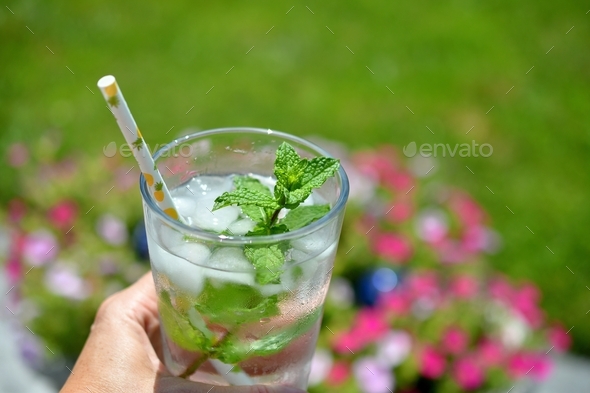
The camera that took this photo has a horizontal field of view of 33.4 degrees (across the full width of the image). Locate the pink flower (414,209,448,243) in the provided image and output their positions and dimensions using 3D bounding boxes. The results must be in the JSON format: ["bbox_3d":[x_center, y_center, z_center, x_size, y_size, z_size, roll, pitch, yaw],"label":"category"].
[{"bbox_3d":[0.260,0.055,1.870,0.062,0.052,0.045,0,32,0],"label":"pink flower"}]

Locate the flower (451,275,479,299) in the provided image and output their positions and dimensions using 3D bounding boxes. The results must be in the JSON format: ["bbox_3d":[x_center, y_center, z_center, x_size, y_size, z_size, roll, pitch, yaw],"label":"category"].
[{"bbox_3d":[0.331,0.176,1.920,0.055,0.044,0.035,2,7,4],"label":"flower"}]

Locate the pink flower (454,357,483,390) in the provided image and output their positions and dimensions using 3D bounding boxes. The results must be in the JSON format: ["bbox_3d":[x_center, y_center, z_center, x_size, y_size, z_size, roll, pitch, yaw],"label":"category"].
[{"bbox_3d":[0.277,0.283,1.570,0.052,0.044,0.040,0,32,0],"label":"pink flower"}]

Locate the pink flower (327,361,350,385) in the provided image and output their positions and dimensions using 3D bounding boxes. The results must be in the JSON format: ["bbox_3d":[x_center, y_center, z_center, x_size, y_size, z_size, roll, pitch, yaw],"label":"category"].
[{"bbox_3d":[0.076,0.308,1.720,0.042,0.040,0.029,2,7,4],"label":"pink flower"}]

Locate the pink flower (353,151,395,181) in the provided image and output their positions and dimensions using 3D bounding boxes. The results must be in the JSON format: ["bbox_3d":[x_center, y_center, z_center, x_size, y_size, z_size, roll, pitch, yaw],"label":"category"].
[{"bbox_3d":[0.162,-0.064,2.030,0.080,0.052,0.050,0,32,0],"label":"pink flower"}]

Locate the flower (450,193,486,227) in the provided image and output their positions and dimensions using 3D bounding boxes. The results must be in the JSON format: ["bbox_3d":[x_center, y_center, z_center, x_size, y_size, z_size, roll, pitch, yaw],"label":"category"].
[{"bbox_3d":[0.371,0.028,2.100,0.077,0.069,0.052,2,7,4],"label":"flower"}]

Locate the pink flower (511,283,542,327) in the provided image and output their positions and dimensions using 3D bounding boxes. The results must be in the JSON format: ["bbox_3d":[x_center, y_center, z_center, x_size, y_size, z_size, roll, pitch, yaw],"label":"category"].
[{"bbox_3d":[0.396,0.186,1.680,0.054,0.060,0.048,0,32,0],"label":"pink flower"}]

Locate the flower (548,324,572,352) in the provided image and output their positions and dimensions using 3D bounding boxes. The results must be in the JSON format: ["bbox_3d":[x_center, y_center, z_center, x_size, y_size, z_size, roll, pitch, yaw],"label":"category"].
[{"bbox_3d":[0.405,0.217,1.500,0.038,0.038,0.034,-2,33,-6],"label":"flower"}]

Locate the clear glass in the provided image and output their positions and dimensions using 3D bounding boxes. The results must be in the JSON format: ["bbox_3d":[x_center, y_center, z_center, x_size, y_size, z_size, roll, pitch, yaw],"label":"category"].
[{"bbox_3d":[-0.023,0.037,0.432,0.085,0.106,0.085,4,34,0],"label":"clear glass"}]

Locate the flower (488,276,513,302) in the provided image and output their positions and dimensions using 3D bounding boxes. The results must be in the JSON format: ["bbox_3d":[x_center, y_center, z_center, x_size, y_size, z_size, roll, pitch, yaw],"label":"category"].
[{"bbox_3d":[0.357,0.162,1.710,0.045,0.040,0.036,0,32,0],"label":"flower"}]

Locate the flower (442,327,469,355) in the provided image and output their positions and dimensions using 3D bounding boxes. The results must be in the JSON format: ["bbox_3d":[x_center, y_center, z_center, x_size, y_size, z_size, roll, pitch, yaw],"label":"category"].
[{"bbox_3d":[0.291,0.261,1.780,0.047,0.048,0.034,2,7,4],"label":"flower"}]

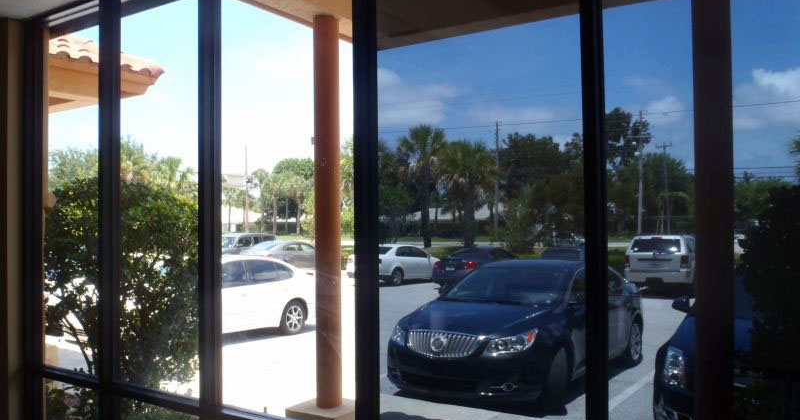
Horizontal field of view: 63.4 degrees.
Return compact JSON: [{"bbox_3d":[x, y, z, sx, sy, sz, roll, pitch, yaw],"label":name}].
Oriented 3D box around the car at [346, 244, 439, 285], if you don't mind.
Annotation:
[{"bbox_3d":[0.040,2.035,24.550,1.810,1.450,4.720,-2,-2,37],"label":"car"}]

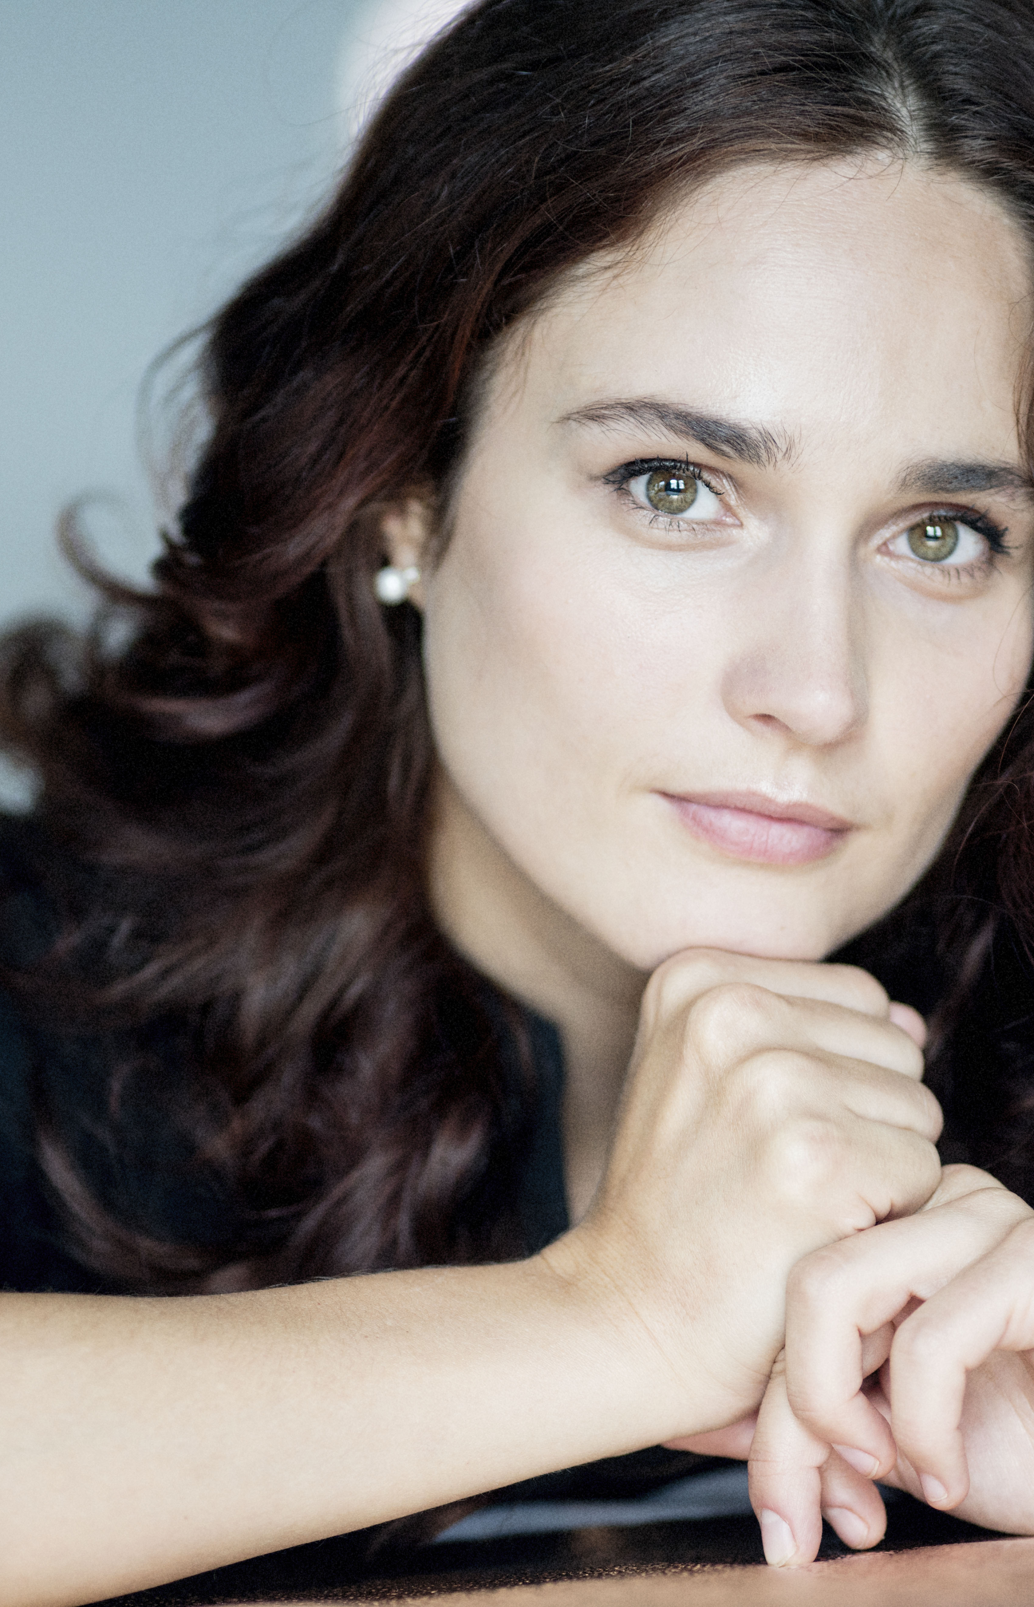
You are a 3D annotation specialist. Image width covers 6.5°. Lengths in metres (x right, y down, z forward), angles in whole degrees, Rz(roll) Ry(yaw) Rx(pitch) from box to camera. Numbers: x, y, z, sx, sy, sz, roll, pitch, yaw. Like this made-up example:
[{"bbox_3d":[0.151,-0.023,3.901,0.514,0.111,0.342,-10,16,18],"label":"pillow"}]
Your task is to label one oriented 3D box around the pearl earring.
[{"bbox_3d":[-0.028,-0.051,2.090,0.009,0.009,0.009,-1,3,0],"label":"pearl earring"}]

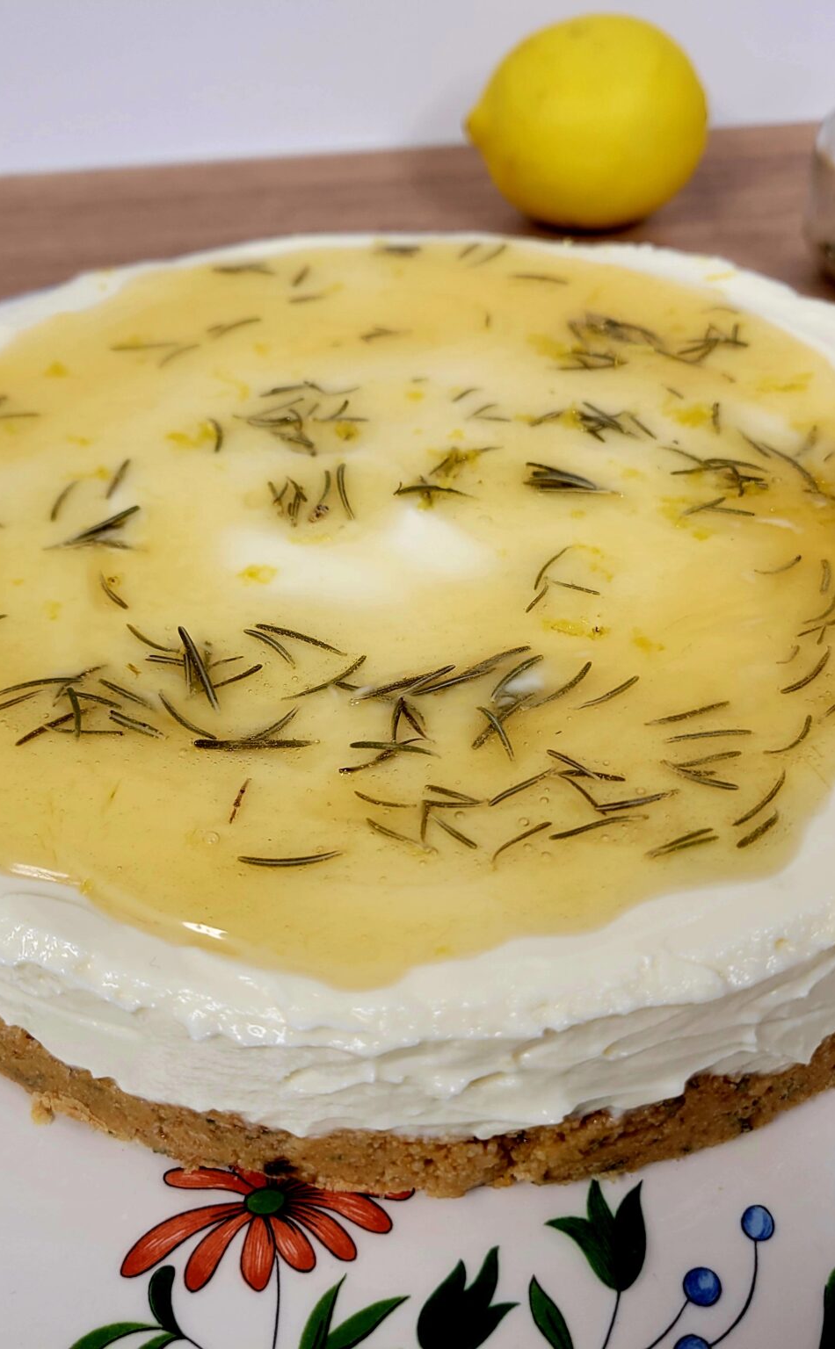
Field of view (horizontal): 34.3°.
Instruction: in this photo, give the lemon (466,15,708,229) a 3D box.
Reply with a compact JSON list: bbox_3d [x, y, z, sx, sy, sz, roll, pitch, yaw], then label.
[{"bbox_3d":[0.049,-0.159,0.390,0.068,0.057,0.057,-1,42,0],"label":"lemon"}]

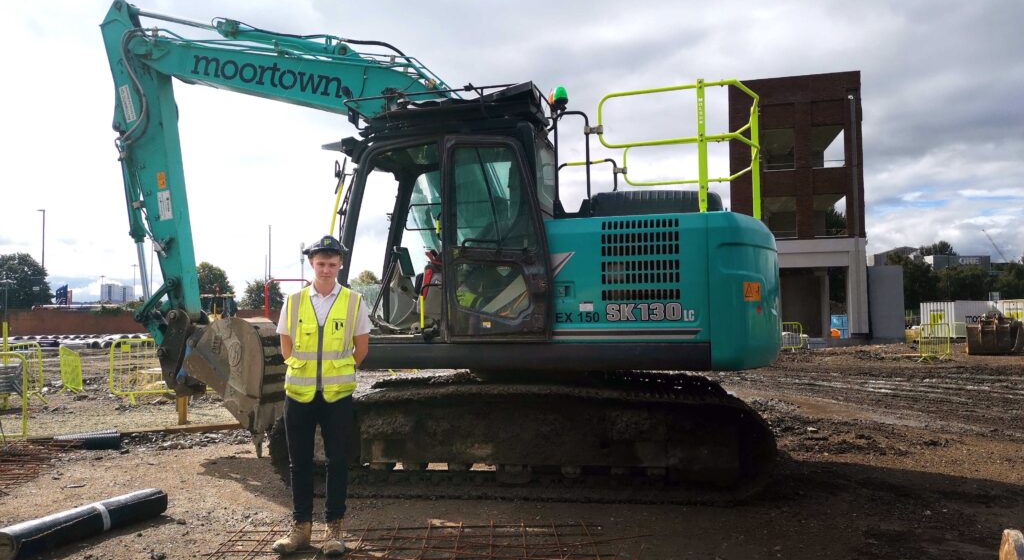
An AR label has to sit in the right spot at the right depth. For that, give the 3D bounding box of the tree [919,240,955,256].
[{"bbox_3d":[94.220,0.081,170.164,9.285,17.706,9.285,-2,-3,29],"label":"tree"}]

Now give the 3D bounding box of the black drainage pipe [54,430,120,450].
[{"bbox_3d":[-4.398,1.670,7.974,0.598,0.180,0.180,1,-3,-25],"label":"black drainage pipe"}]

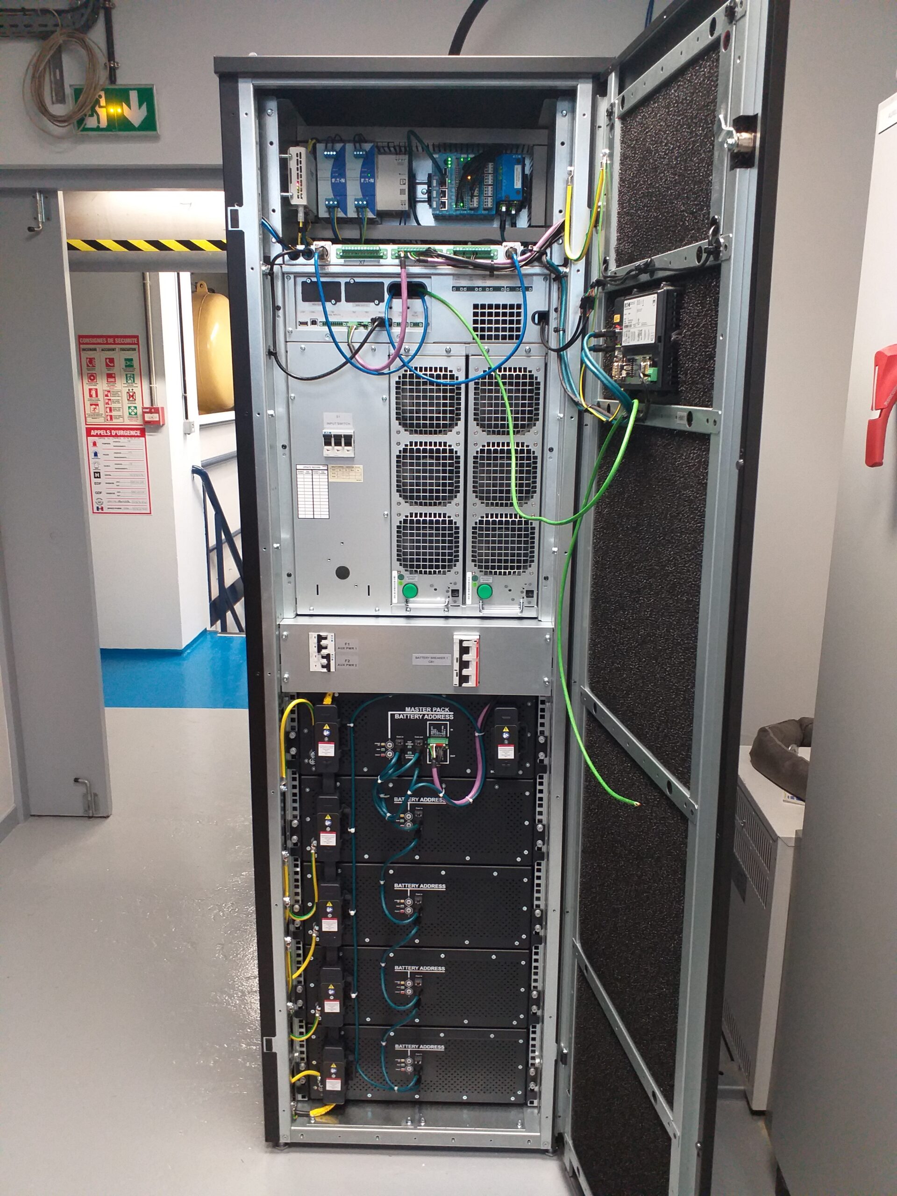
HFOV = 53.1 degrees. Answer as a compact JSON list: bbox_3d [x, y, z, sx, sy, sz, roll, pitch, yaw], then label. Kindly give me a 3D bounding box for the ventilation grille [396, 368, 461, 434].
[{"bbox_3d":[-0.034,-0.338,1.543,0.112,0.109,0.010,1,12,1],"label":"ventilation grille"}]

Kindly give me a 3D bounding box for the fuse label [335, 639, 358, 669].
[{"bbox_3d":[-0.181,0.099,1.602,0.038,0.054,0.003,1,12,1],"label":"fuse label"}]

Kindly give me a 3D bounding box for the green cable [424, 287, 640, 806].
[{"bbox_3d":[0.113,-0.119,1.380,0.325,0.740,0.430,1,12,1],"label":"green cable"}]

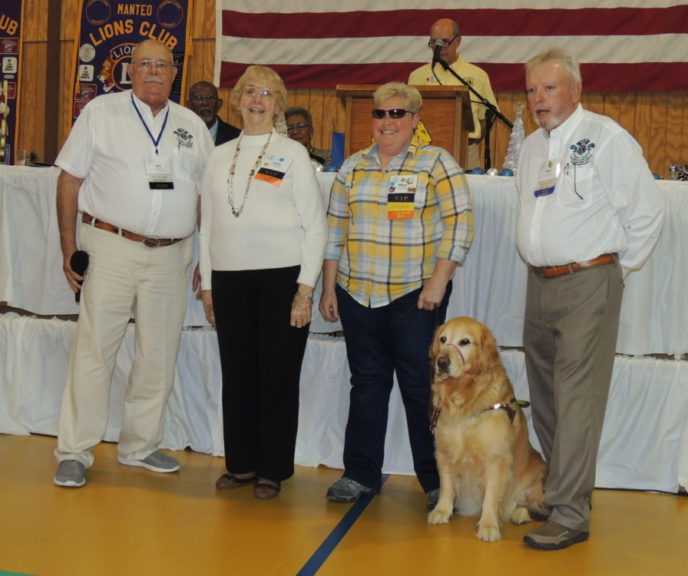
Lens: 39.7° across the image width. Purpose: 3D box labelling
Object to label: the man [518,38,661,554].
[{"bbox_3d":[0.848,0.019,3.388,0.540,1.700,0.480,5,5,42],"label":"man"}]

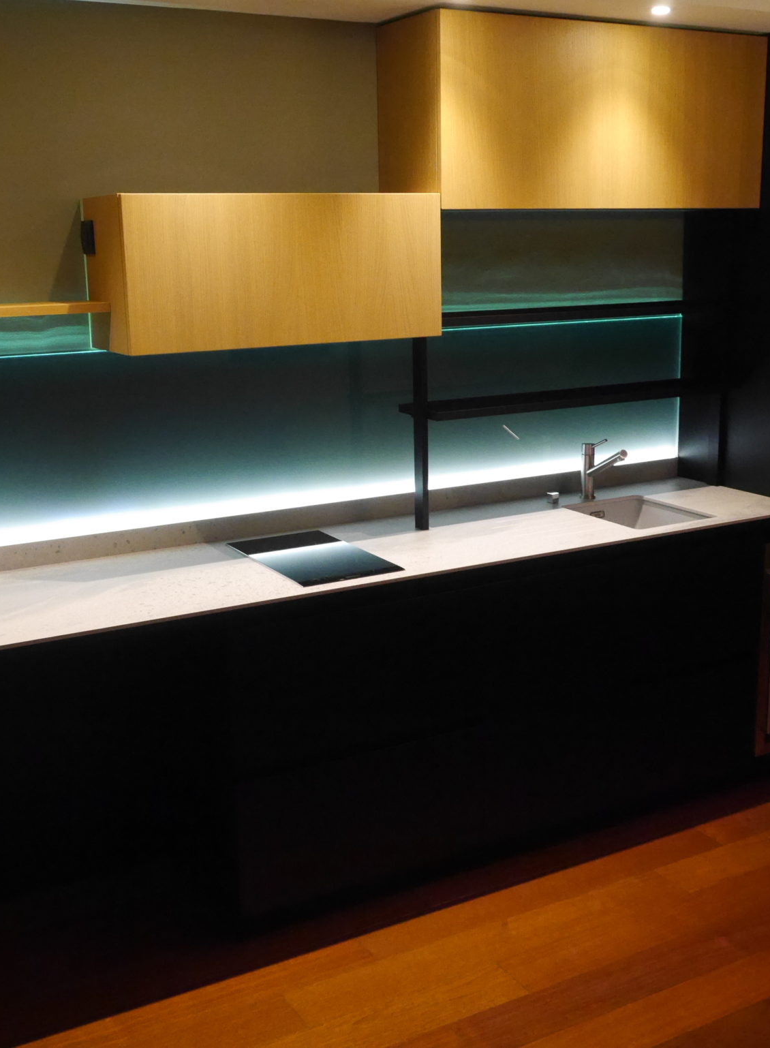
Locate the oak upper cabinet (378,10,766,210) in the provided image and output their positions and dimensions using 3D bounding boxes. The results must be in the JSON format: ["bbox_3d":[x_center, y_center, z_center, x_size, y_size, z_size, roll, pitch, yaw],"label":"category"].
[{"bbox_3d":[0.591,-1.223,3.690,1.202,0.518,0.346,-8,15,-28],"label":"oak upper cabinet"}]

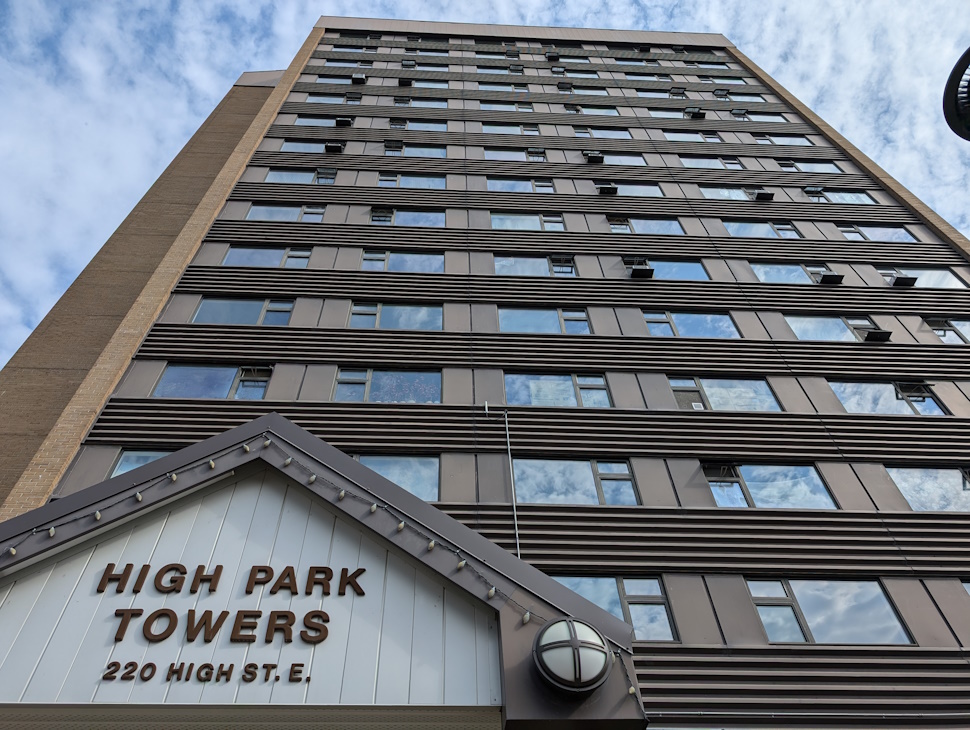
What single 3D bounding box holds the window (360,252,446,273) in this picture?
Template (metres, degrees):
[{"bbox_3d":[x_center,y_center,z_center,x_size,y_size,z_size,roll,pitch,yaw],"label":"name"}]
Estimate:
[{"bbox_3d":[-2.211,-2.784,18.315,2.230,1.150,0.120,1,-51,-4],"label":"window"}]

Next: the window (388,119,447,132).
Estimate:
[{"bbox_3d":[-2.681,-9.597,26.973,2.300,1.130,0.120,1,-51,-4],"label":"window"}]

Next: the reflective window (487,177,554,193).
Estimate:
[{"bbox_3d":[1.195,-6.004,22.623,2.250,1.150,0.120,1,-51,-4],"label":"reflective window"}]

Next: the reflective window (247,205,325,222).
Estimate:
[{"bbox_3d":[-5.906,-4.518,20.129,2.230,1.150,0.120,1,-51,-4],"label":"reflective window"}]

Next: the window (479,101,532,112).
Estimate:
[{"bbox_3d":[0.923,-11.282,29.373,2.300,1.130,0.120,1,-51,-4],"label":"window"}]

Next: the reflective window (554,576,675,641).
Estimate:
[{"bbox_3d":[1.778,3.857,10.673,2.297,1.162,0.120,1,-51,-4],"label":"reflective window"}]

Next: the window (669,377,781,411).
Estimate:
[{"bbox_3d":[5.390,0.659,15.213,2.310,1.130,0.100,1,-51,-4],"label":"window"}]

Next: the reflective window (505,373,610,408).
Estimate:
[{"bbox_3d":[1.562,0.546,14.794,2.300,1.130,0.120,1,-51,-4],"label":"reflective window"}]

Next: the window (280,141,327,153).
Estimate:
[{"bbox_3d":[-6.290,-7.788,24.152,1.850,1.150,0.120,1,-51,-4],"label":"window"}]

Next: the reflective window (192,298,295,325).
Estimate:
[{"bbox_3d":[-5.871,-1.299,16.426,2.300,1.130,0.120,1,-51,-4],"label":"reflective window"}]

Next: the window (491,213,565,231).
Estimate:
[{"bbox_3d":[1.358,-4.523,21.266,2.330,1.130,0.100,1,-51,-4],"label":"window"}]

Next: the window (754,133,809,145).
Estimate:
[{"bbox_3d":[12.389,-9.223,27.828,2.350,1.162,0.120,1,-51,-4],"label":"window"}]

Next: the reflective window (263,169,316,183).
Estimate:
[{"bbox_3d":[-6.477,-6.266,22.460,1.584,1.162,0.120,1,-51,-4],"label":"reflective window"}]

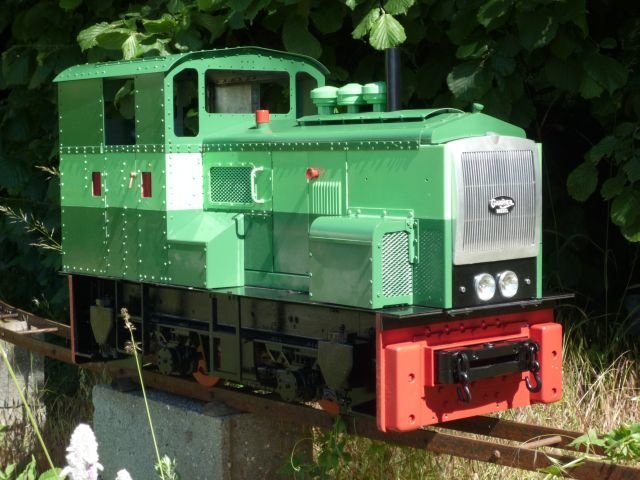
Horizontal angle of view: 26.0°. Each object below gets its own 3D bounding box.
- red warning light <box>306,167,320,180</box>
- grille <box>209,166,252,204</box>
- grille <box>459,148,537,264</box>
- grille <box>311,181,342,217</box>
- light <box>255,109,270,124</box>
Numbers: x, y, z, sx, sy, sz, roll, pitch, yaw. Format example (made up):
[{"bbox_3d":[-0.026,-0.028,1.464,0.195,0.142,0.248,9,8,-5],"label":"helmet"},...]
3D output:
[{"bbox_3d":[-0.008,-0.105,2.214,0.020,0.019,0.019,-4,5,-40],"label":"red warning light"},{"bbox_3d":[-0.156,-0.094,2.402,0.007,0.065,0.126,-4,5,-40],"label":"grille"},{"bbox_3d":[0.264,-0.054,2.077,0.163,0.160,0.018,-4,5,-40],"label":"grille"},{"bbox_3d":[0.010,-0.066,2.209,0.007,0.056,0.074,-4,5,-40],"label":"grille"},{"bbox_3d":[-0.099,-0.214,2.414,0.023,0.022,0.023,-4,5,-40],"label":"light"}]

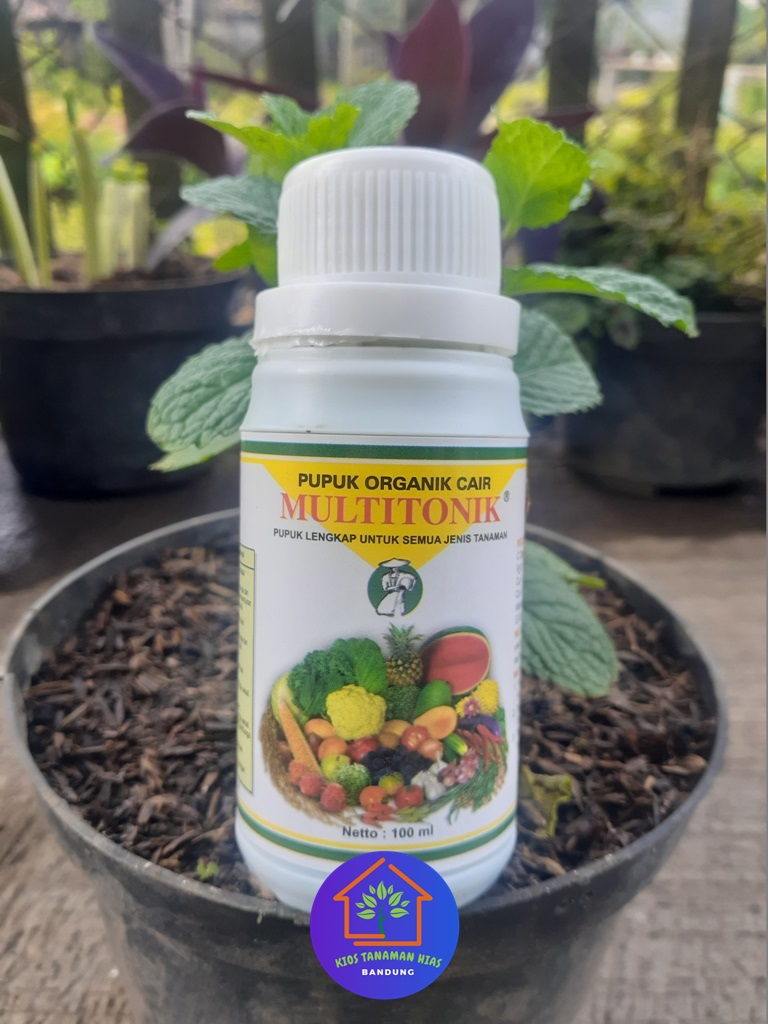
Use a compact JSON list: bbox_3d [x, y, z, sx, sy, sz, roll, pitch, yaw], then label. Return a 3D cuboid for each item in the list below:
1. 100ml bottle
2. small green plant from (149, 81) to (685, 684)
[{"bbox_3d":[0.000,0.003,0.129,0.046,0.110,0.046,1,5,-6],"label":"100ml bottle"},{"bbox_3d":[0.009,-0.021,0.179,0.118,0.130,0.090,1,23,0],"label":"small green plant"}]

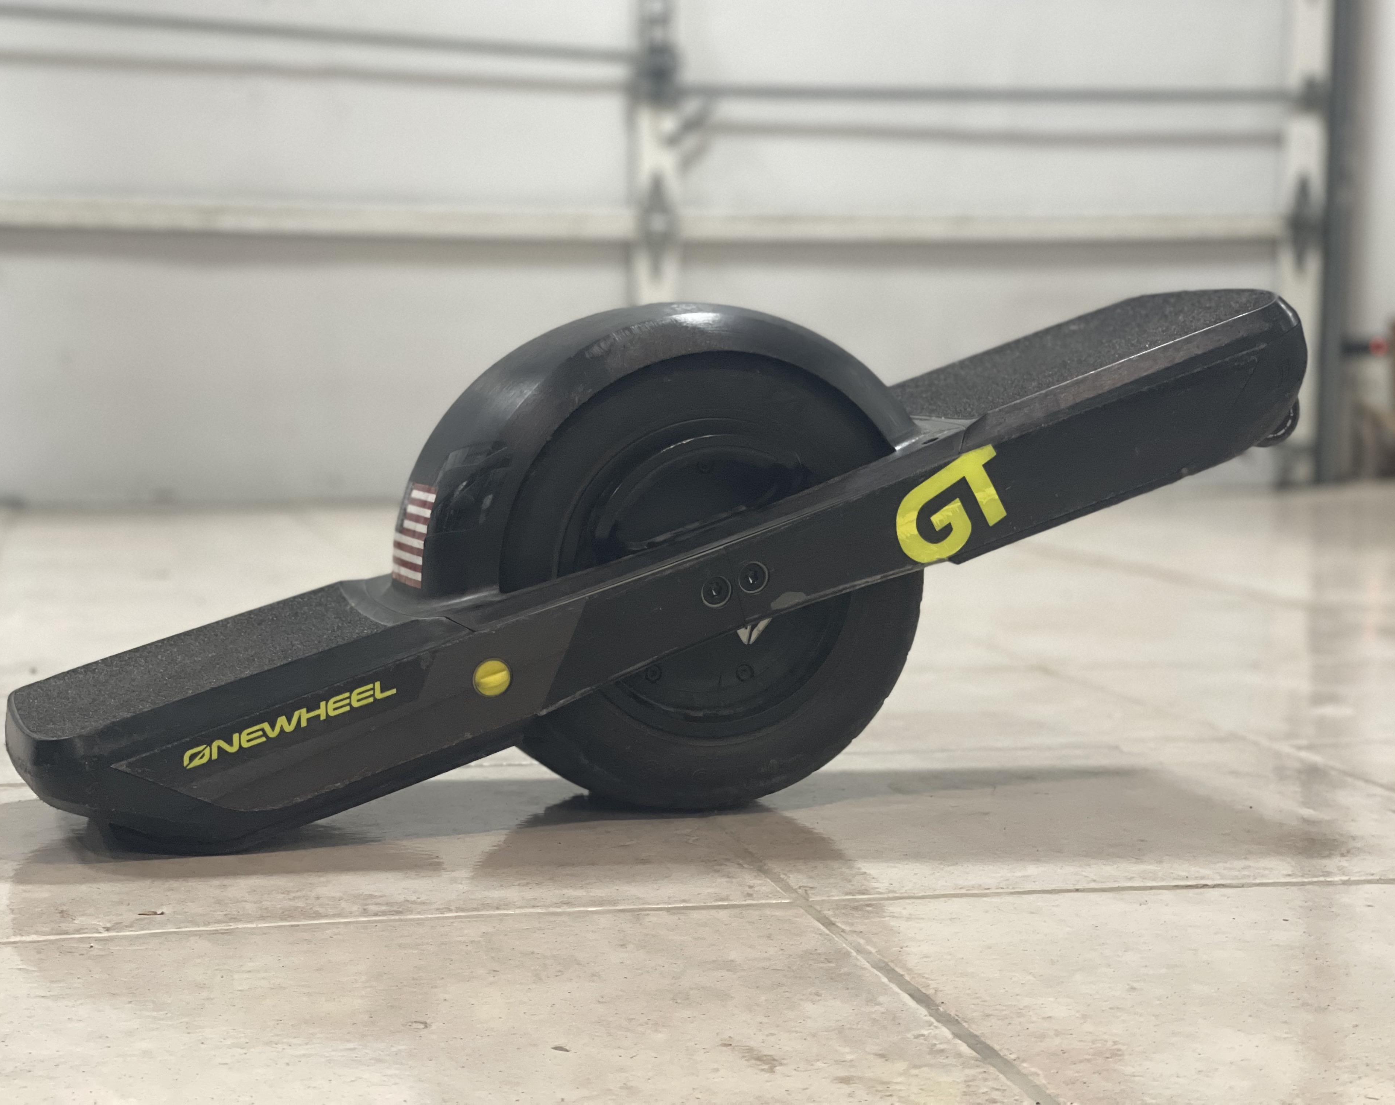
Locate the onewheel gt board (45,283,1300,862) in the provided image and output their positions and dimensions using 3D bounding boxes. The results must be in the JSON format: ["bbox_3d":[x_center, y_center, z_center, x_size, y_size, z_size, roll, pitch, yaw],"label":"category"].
[{"bbox_3d":[-0.014,0.000,1.626,0.800,0.302,0.233,-20,10,-15],"label":"onewheel gt board"}]

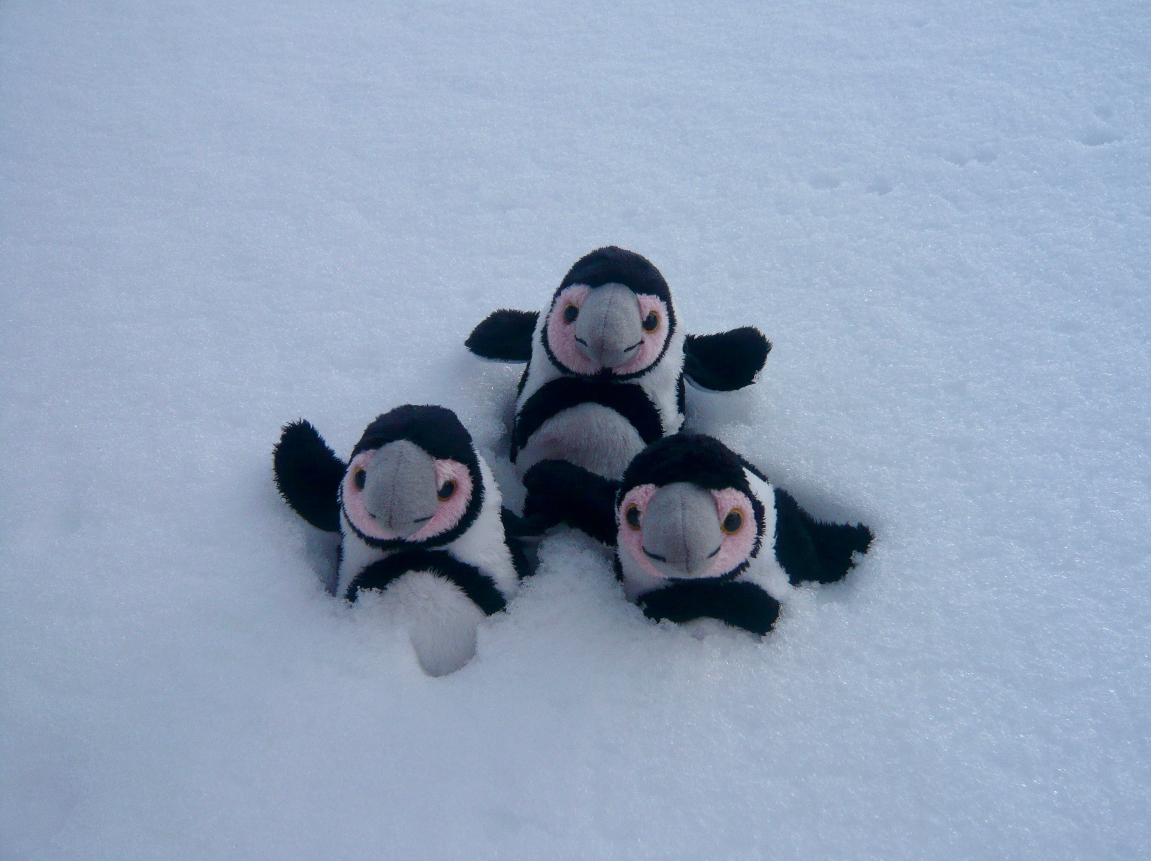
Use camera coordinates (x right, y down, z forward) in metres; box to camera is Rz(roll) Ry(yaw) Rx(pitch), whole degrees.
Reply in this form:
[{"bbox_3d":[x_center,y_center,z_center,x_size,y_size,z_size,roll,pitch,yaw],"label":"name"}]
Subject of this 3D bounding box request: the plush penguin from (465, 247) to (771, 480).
[{"bbox_3d":[0.021,-0.035,0.643,0.203,0.191,0.126,7,31,0],"label":"plush penguin"}]

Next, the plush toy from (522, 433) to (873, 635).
[{"bbox_3d":[0.067,0.086,0.583,0.211,0.191,0.126,9,36,9],"label":"plush toy"}]

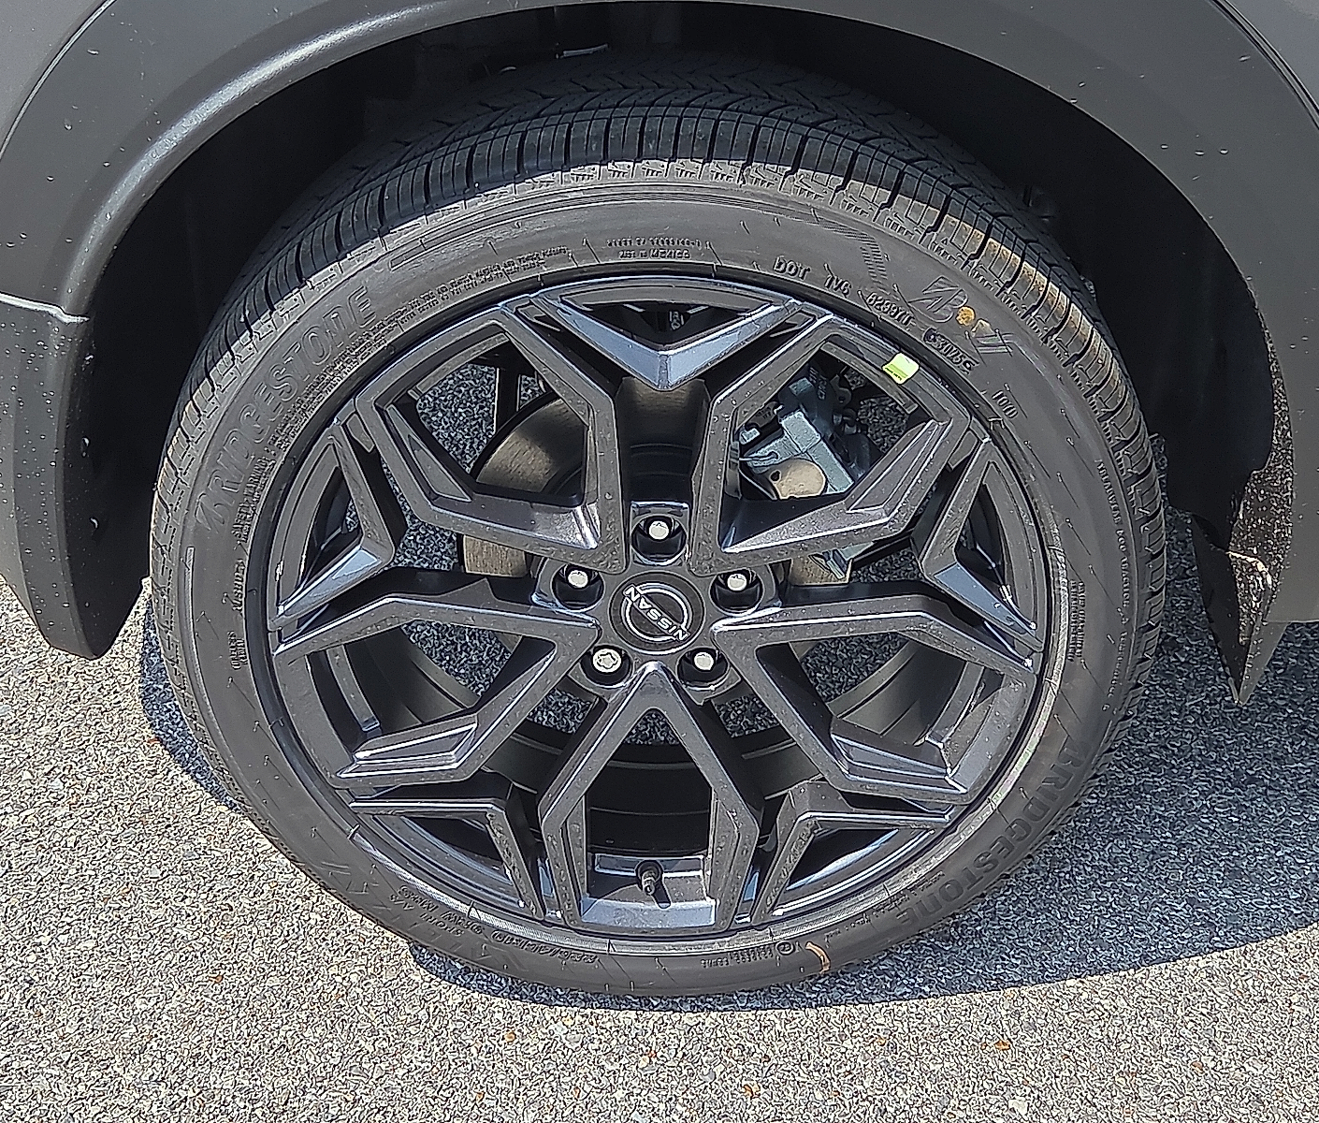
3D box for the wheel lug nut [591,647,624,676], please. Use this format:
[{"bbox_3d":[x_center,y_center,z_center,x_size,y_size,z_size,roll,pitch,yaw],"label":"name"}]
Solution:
[{"bbox_3d":[-0.036,0.065,1.568,0.024,0.024,0.025,0,31,2],"label":"wheel lug nut"}]

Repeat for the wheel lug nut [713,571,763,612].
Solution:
[{"bbox_3d":[0.053,0.012,1.535,0.028,0.027,0.026,0,31,2],"label":"wheel lug nut"}]

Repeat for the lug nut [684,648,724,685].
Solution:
[{"bbox_3d":[0.032,0.066,1.569,0.026,0.026,0.026,0,31,2],"label":"lug nut"}]

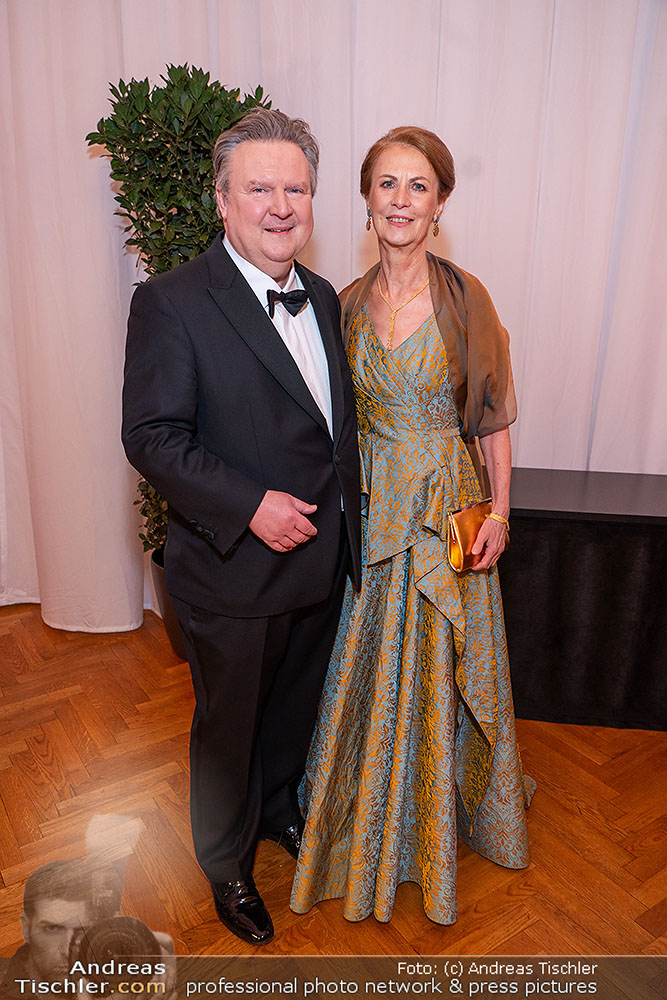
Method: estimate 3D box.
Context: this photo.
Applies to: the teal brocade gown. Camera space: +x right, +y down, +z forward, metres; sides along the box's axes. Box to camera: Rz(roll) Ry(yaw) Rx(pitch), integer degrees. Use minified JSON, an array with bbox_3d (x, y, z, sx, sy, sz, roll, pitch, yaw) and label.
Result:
[{"bbox_3d":[0.232,0.248,1.756,0.620,1.380,0.560,6,17,19],"label":"teal brocade gown"}]

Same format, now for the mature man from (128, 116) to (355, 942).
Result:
[{"bbox_3d":[-0.168,0.111,1.587,0.610,1.740,0.450,-8,17,-32],"label":"mature man"}]

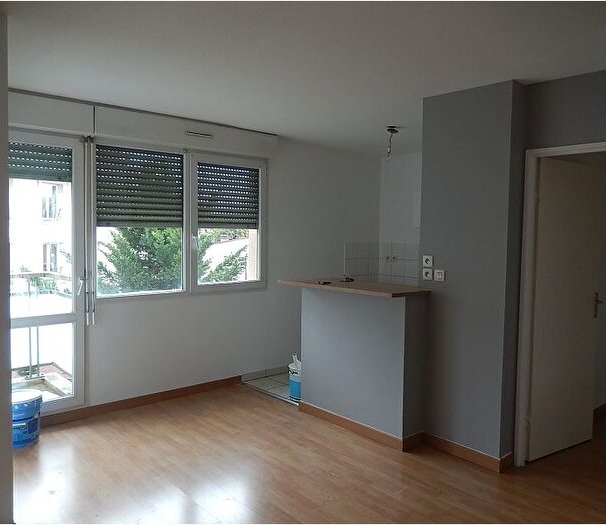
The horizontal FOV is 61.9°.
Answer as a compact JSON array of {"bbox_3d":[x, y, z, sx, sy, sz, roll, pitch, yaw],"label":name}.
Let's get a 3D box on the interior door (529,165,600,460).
[{"bbox_3d":[1.852,0.327,3.569,0.753,2.034,0.045,-1,4,-31],"label":"interior door"}]

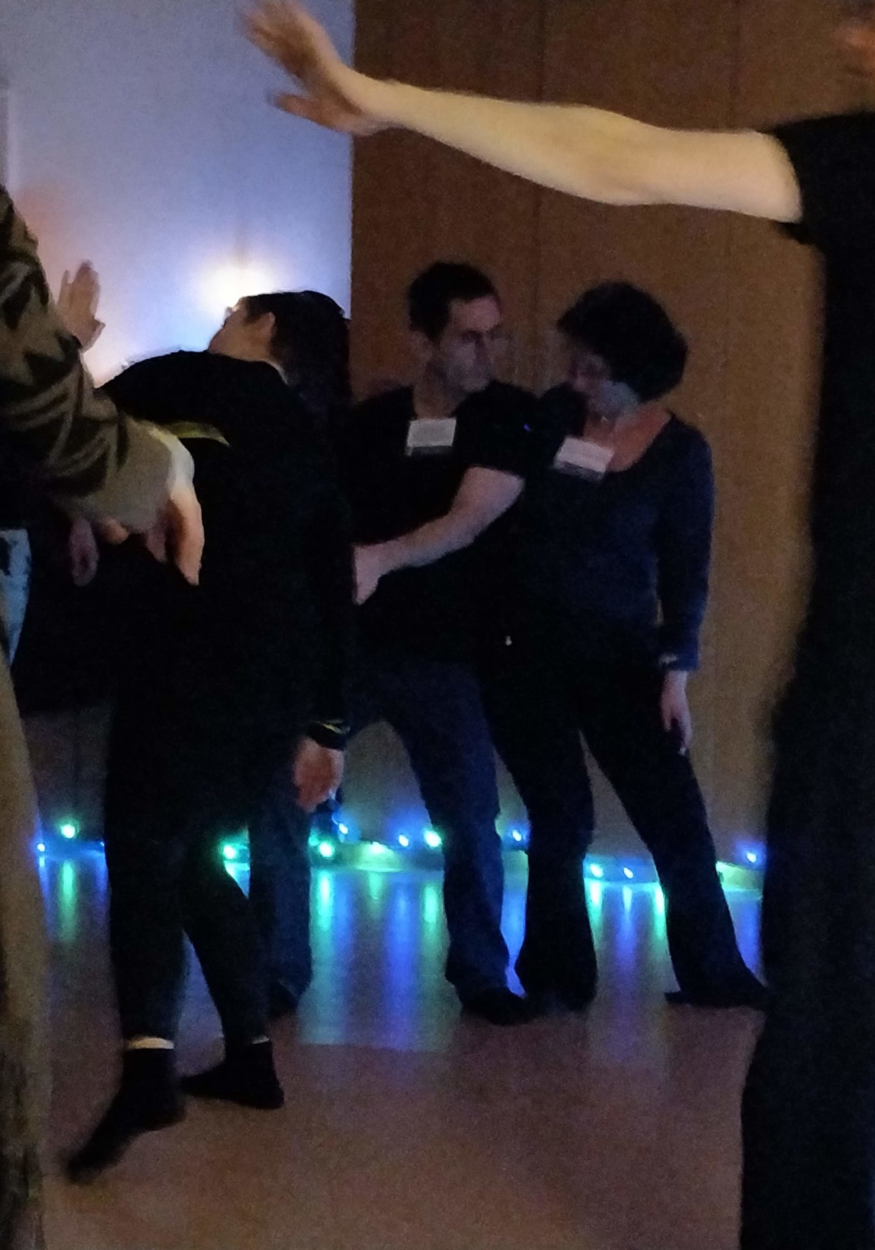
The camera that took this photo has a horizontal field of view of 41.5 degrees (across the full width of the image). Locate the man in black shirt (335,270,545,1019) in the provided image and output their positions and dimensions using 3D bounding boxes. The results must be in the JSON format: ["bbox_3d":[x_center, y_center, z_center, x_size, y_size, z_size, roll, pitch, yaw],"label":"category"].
[{"bbox_3d":[-0.070,0.042,2.550,0.600,1.670,0.450,1,3,12],"label":"man in black shirt"}]

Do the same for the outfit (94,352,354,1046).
[{"bbox_3d":[-0.396,0.134,2.100,0.480,1.270,0.480,2,3,28],"label":"outfit"}]

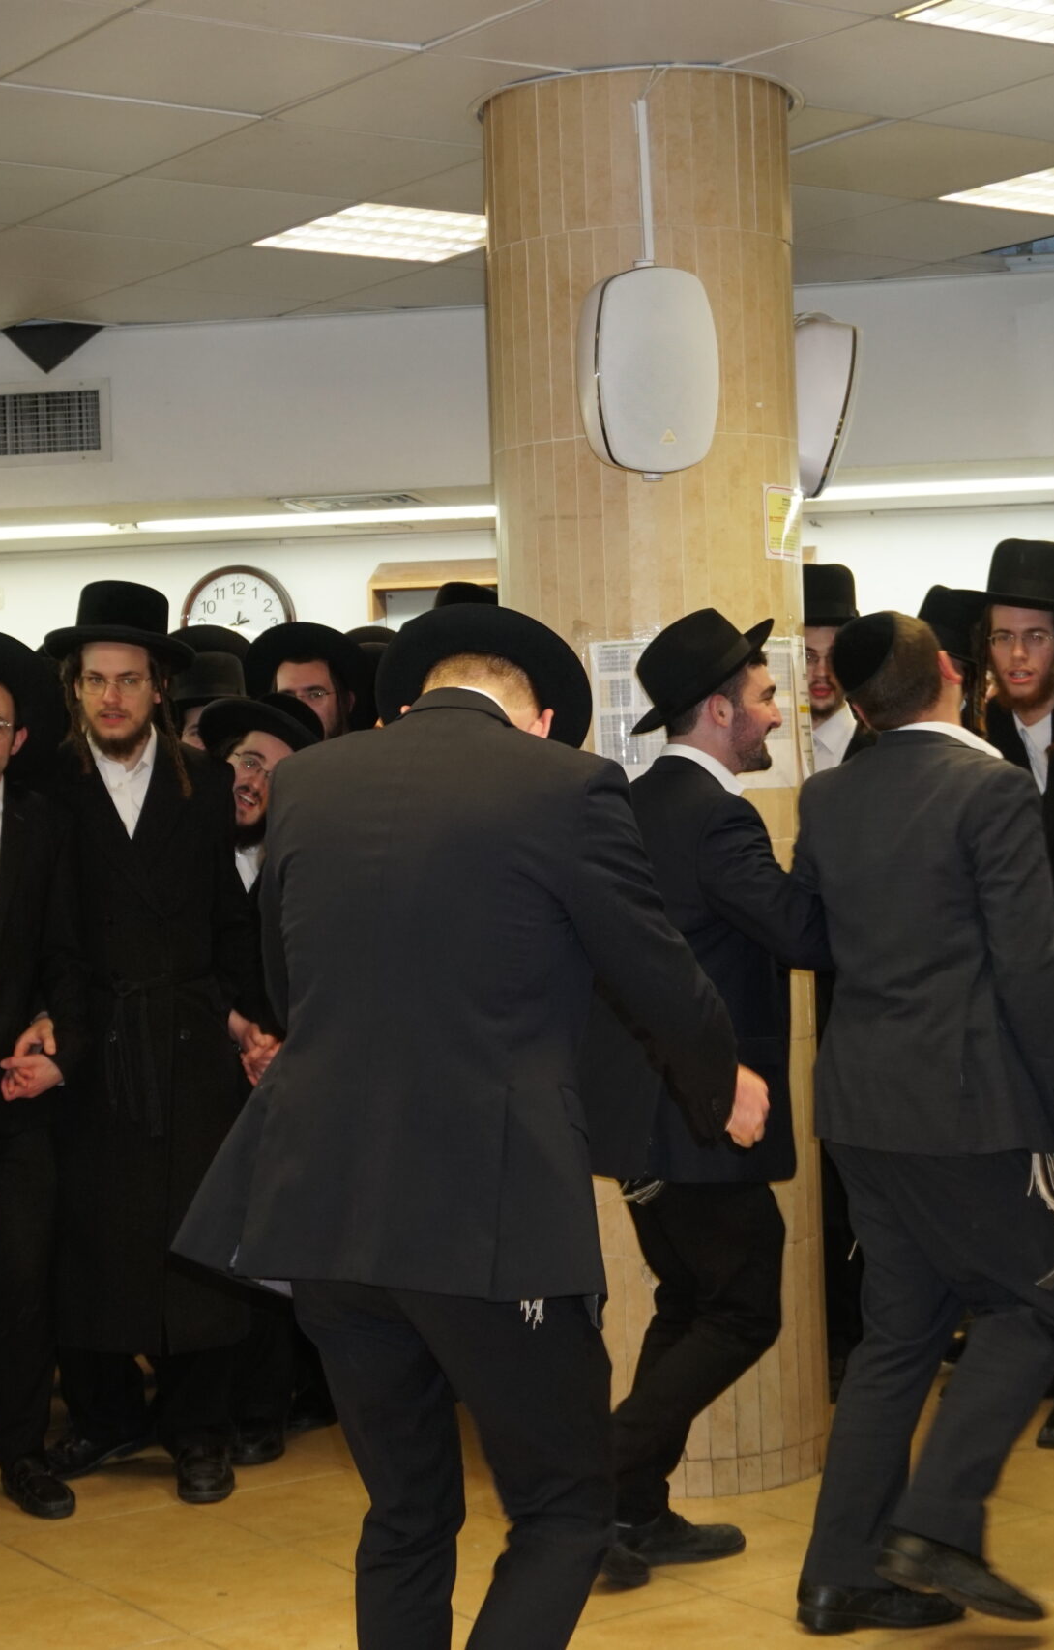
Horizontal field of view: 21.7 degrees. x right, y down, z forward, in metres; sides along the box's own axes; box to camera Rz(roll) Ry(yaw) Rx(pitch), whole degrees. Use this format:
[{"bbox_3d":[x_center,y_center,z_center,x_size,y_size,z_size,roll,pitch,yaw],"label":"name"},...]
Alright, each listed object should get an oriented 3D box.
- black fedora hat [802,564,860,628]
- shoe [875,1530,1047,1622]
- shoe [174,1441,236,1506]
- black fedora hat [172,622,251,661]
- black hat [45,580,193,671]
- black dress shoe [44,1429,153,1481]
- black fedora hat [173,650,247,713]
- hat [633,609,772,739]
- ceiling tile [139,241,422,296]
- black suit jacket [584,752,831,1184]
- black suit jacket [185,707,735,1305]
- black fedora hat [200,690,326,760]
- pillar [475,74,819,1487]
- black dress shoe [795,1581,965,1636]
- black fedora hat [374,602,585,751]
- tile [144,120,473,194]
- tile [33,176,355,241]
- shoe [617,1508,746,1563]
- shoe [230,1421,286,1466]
[{"bbox_3d":[0.662,-0.525,6.300,0.320,0.145,0.355,-2,1,0],"label":"black fedora hat"},{"bbox_3d":[0.699,1.195,4.390,0.288,0.105,0.100,17,-2,-8],"label":"shoe"},{"bbox_3d":[-0.652,1.291,5.585,0.112,0.105,0.290,-2,1,-5],"label":"shoe"},{"bbox_3d":[-0.767,-0.393,6.613,0.315,0.130,0.340,-2,-19,-12],"label":"black fedora hat"},{"bbox_3d":[-0.837,-0.421,5.680,0.305,0.135,0.345,2,-9,2],"label":"black hat"},{"bbox_3d":[-0.915,1.262,5.659,0.285,0.110,0.100,-16,7,-23],"label":"black dress shoe"},{"bbox_3d":[-0.733,-0.325,6.300,0.310,0.140,0.340,-2,1,-7],"label":"black fedora hat"},{"bbox_3d":[0.291,-0.291,4.929,0.325,0.130,0.310,-40,2,-1],"label":"hat"},{"bbox_3d":[-0.647,-1.478,7.345,0.600,0.020,0.600,-2,1,-35],"label":"ceiling tile"},{"bbox_3d":[0.326,0.256,4.950,0.360,0.760,0.460,-2,1,-28],"label":"black suit jacket"},{"bbox_3d":[-0.094,0.224,3.650,0.700,0.790,0.450,-2,-5,9],"label":"black suit jacket"},{"bbox_3d":[-0.540,-0.208,5.750,0.310,0.140,0.340,24,-12,-5],"label":"black fedora hat"},{"bbox_3d":[0.265,-0.084,5.630,0.616,2.758,0.616,-2,1,0],"label":"pillar"},{"bbox_3d":[0.590,1.273,4.582,0.295,0.105,0.105,-2,1,-11],"label":"black dress shoe"},{"bbox_3d":[-0.057,-0.188,3.782,0.305,0.335,0.130,1,36,4],"label":"black fedora hat"},{"bbox_3d":[-0.459,-1.458,6.017,0.600,0.020,0.600,-3,1,-35],"label":"tile"},{"bbox_3d":[-0.802,-1.456,6.509,0.600,0.020,0.600,-3,1,-35],"label":"tile"},{"bbox_3d":[0.269,1.273,4.987,0.283,0.108,0.105,-2,1,-17],"label":"shoe"},{"bbox_3d":[-0.567,1.285,5.880,0.110,0.100,0.290,-2,1,-2],"label":"shoe"}]

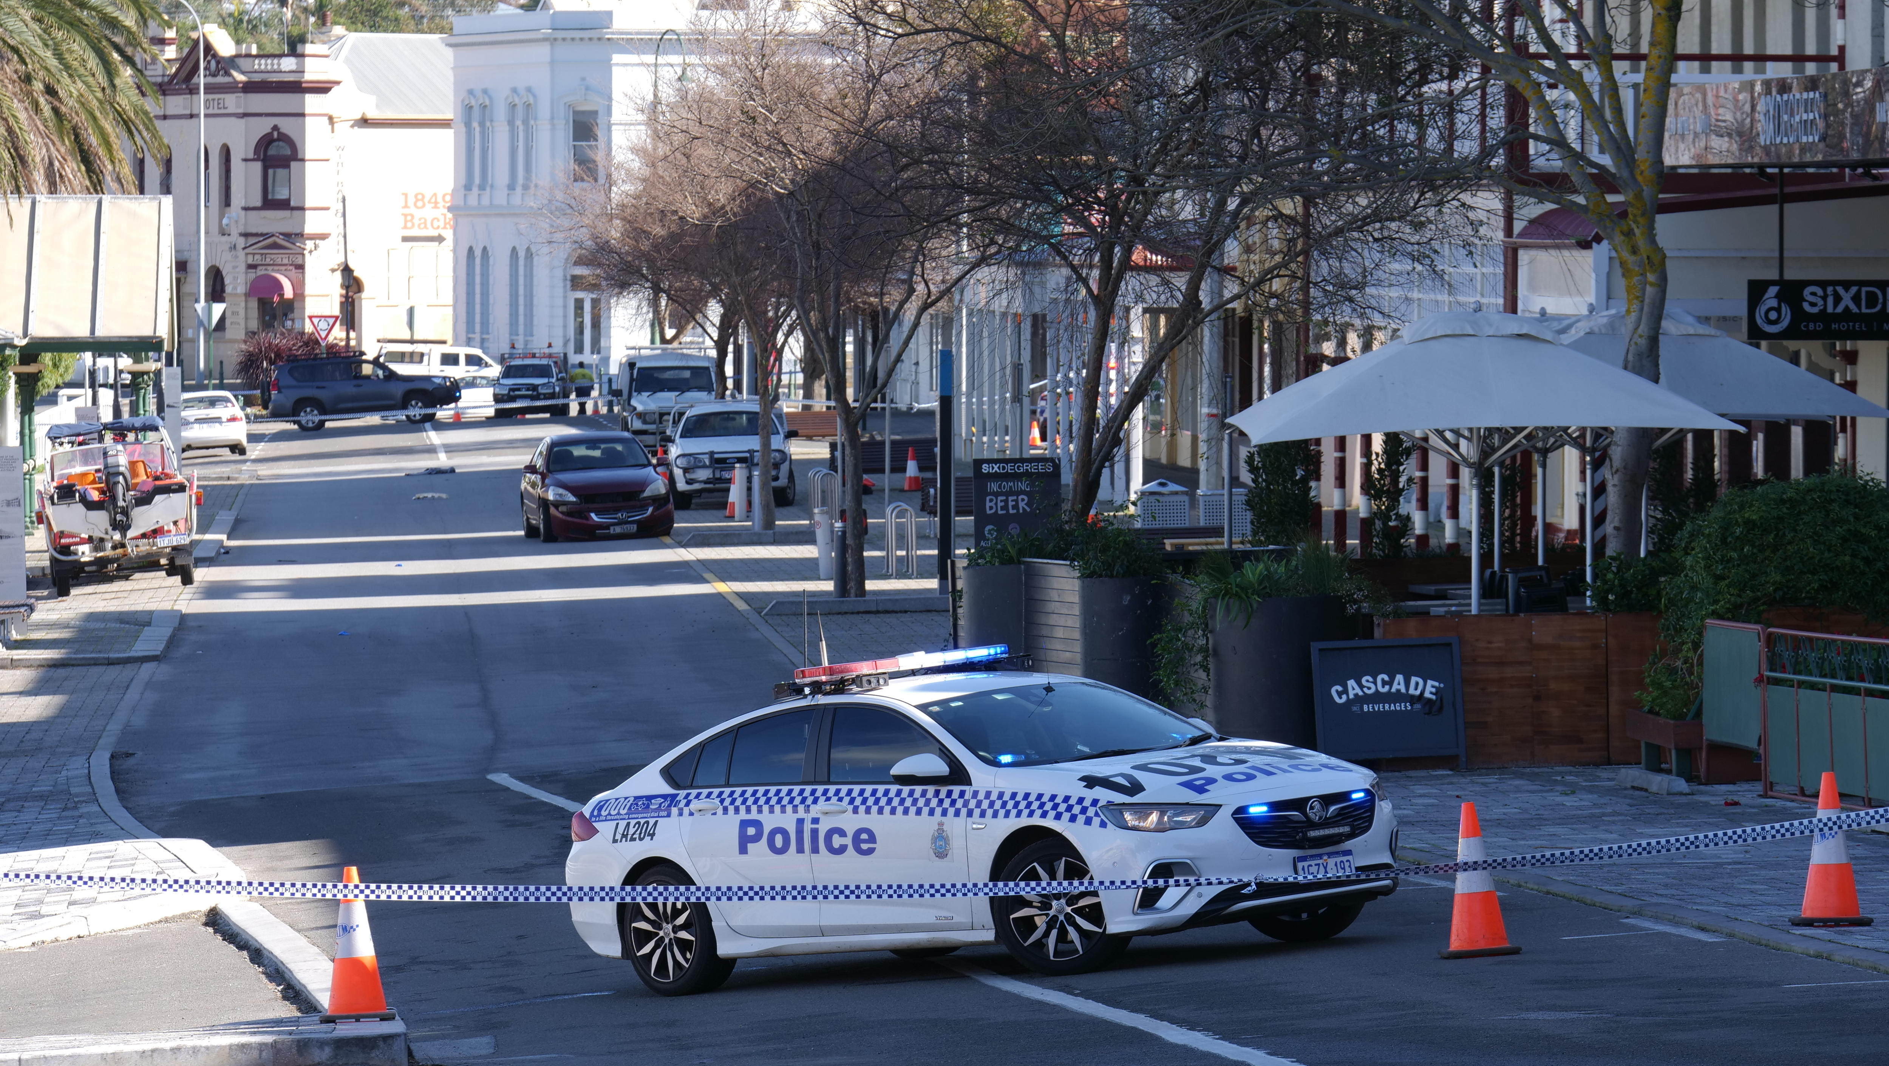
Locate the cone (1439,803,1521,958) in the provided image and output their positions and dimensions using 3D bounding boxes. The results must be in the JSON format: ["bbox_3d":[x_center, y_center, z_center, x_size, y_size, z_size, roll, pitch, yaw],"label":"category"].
[{"bbox_3d":[2.442,1.600,50.300,0.375,0.700,0.375,-5,1,0],"label":"cone"}]

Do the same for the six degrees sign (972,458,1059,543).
[{"bbox_3d":[0.523,-0.144,79.000,0.625,0.850,0.080,0,2,0],"label":"six degrees sign"}]

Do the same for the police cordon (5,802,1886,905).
[{"bbox_3d":[0.003,1.448,49.000,8.600,0.440,0.350,-2,1,0],"label":"police cordon"}]

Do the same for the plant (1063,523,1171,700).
[{"bbox_3d":[1.373,0.689,75.500,1.050,1.520,1.050,-2,1,-3],"label":"plant"}]

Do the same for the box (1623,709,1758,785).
[{"bbox_3d":[4.566,1.305,66.800,0.750,0.470,0.900,-2,1,-3],"label":"box"}]

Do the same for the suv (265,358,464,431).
[{"bbox_3d":[-15.173,-3.687,284.000,5.020,1.930,1.900,-4,1,0],"label":"suv"}]

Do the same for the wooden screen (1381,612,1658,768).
[{"bbox_3d":[3.696,1.008,70.000,1.800,1.000,0.120,0,1,-3],"label":"wooden screen"}]

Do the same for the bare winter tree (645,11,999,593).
[{"bbox_3d":[-1.328,-2.534,119.000,4.100,6.400,4.100,0,1,-3],"label":"bare winter tree"}]

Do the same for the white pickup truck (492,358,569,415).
[{"bbox_3d":[-11.792,-4.092,312.000,1.880,1.900,5.200,0,2,6],"label":"white pickup truck"}]

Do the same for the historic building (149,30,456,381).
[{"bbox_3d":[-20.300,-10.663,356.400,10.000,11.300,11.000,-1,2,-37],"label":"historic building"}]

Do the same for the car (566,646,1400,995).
[{"bbox_3d":[0.130,1.372,53.634,1.890,1.540,4.900,-6,1,-43],"label":"car"}]

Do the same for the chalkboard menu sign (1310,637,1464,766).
[{"bbox_3d":[2.792,1.068,68.700,0.950,0.830,0.400,-3,1,2],"label":"chalkboard menu sign"}]

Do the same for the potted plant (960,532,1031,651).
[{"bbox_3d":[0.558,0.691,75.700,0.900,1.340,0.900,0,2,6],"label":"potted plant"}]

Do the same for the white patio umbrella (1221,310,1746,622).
[{"bbox_3d":[3.524,-0.044,71.500,3.250,2.850,3.250,0,1,-3],"label":"white patio umbrella"}]

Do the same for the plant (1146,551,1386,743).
[{"bbox_3d":[2.057,0.788,69.000,1.300,1.400,1.150,0,2,6],"label":"plant"}]

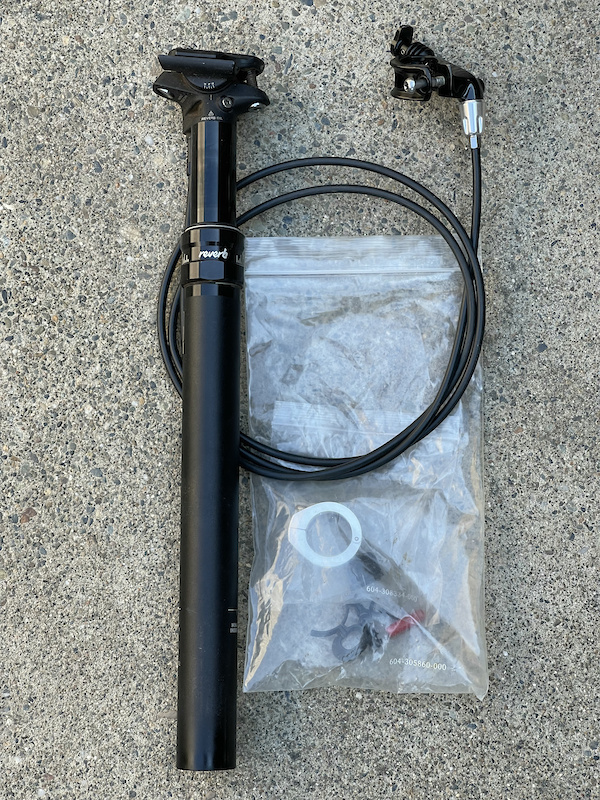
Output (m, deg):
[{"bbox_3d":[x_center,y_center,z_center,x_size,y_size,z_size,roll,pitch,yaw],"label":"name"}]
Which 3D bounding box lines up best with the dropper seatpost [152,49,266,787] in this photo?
[{"bbox_3d":[-0.049,-0.001,0.803,0.064,0.047,0.394,0,82,0],"label":"dropper seatpost"}]

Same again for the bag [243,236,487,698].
[{"bbox_3d":[0.036,0.032,0.807,0.134,0.020,0.254,0,82,0],"label":"bag"}]

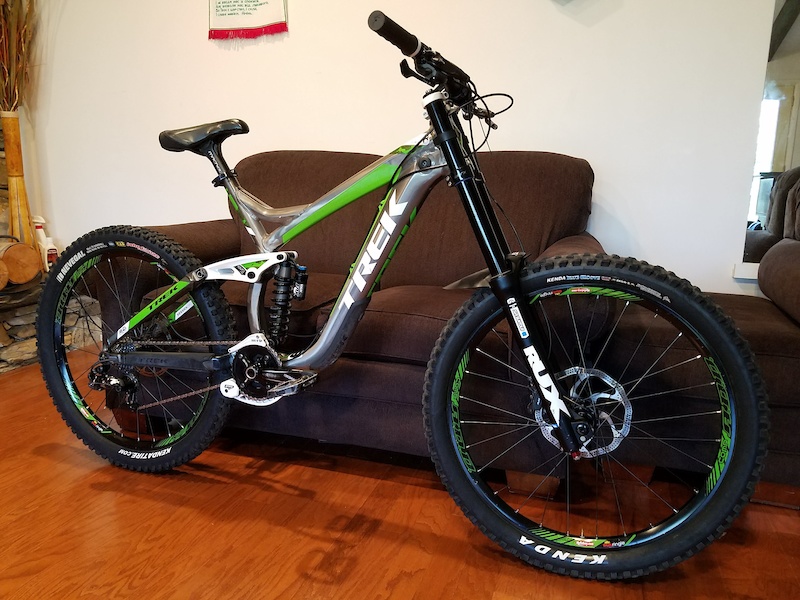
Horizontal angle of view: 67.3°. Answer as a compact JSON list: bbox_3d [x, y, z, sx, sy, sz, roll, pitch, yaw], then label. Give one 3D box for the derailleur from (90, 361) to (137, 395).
[{"bbox_3d":[-0.776,0.214,1.640,0.140,0.105,0.075,5,11,21],"label":"derailleur"}]

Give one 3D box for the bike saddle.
[{"bbox_3d":[-0.493,-0.414,1.528,0.270,0.085,0.140,5,11,21],"label":"bike saddle"}]

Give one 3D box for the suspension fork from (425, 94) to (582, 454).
[{"bbox_3d":[0.242,-0.066,1.289,0.125,0.790,0.200,-22,0,23],"label":"suspension fork"}]

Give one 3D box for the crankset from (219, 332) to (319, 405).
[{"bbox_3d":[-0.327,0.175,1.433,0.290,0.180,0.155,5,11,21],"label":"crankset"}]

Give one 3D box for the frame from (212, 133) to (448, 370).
[{"bbox_3d":[-0.182,-0.094,1.450,0.650,0.600,0.110,5,11,21],"label":"frame"}]

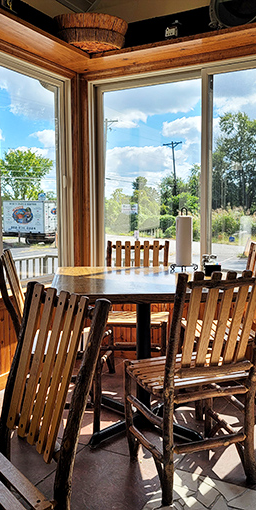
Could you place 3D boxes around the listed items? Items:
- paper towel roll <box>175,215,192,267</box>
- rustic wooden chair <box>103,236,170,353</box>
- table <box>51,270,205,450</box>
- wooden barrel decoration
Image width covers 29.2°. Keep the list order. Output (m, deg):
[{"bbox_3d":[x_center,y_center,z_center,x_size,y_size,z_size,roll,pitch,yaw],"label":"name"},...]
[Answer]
[{"bbox_3d":[0.318,-0.076,2.813,0.092,0.278,0.092,-1,5,0],"label":"paper towel roll"},{"bbox_3d":[0.054,0.365,3.126,0.439,0.888,0.524,0,5,6],"label":"rustic wooden chair"},{"bbox_3d":[0.086,0.488,2.529,0.899,0.743,0.931,-1,5,-3],"label":"table"},{"bbox_3d":[-0.248,-1.416,3.250,0.498,0.166,0.498,-1,5,0],"label":"wooden barrel decoration"}]

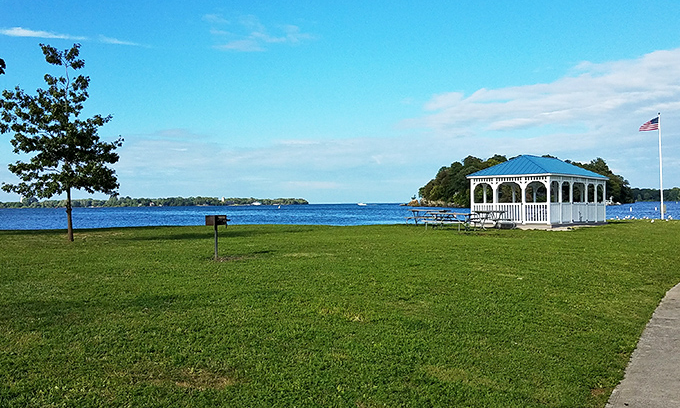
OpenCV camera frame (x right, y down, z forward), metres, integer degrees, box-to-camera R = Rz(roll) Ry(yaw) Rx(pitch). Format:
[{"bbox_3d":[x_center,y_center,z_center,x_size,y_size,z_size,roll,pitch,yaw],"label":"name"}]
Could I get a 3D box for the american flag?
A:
[{"bbox_3d":[21.803,-5.604,36.000,1.380,1.020,0.250,-1,0,14],"label":"american flag"}]

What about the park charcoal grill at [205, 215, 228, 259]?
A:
[{"bbox_3d":[-3.127,0.849,13.100,0.460,1.100,0.430,-1,0,32],"label":"park charcoal grill"}]

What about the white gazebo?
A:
[{"bbox_3d":[10.389,-0.730,26.402,7.457,3.366,4.205,-1,0,-45],"label":"white gazebo"}]

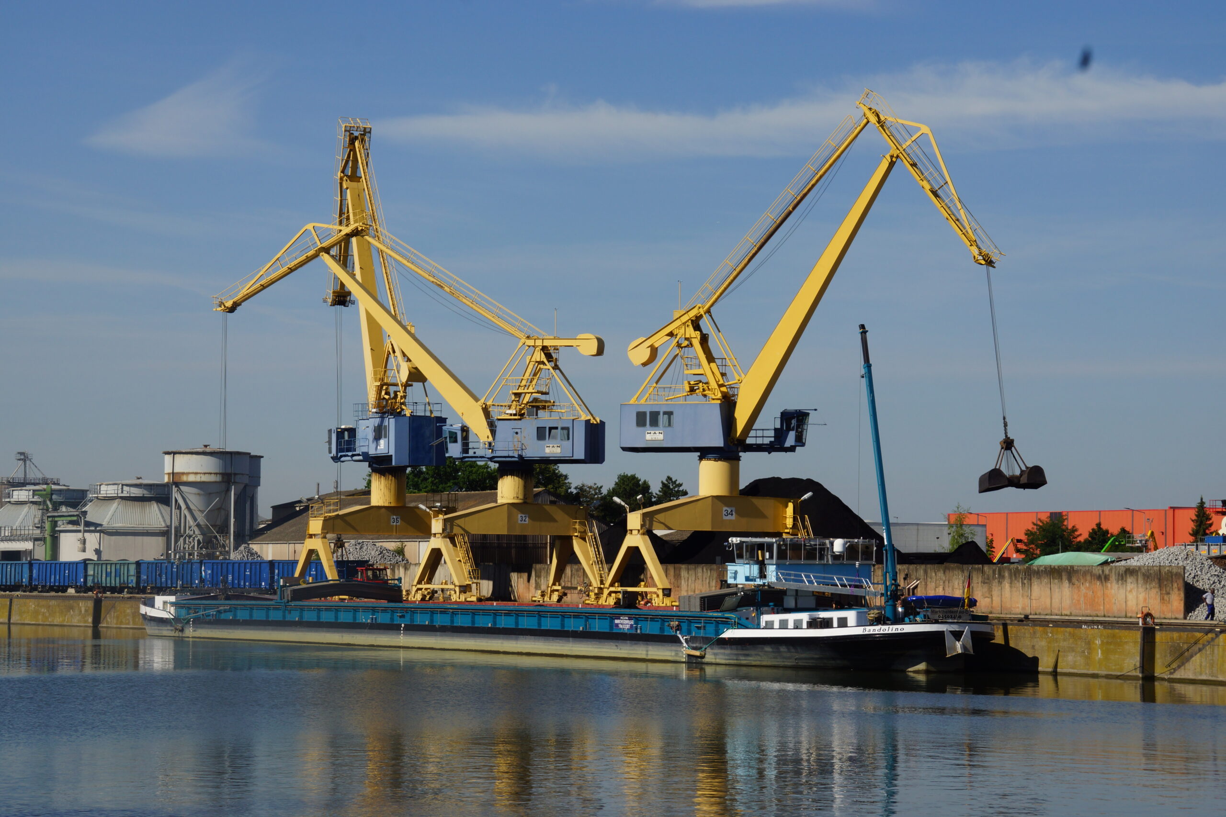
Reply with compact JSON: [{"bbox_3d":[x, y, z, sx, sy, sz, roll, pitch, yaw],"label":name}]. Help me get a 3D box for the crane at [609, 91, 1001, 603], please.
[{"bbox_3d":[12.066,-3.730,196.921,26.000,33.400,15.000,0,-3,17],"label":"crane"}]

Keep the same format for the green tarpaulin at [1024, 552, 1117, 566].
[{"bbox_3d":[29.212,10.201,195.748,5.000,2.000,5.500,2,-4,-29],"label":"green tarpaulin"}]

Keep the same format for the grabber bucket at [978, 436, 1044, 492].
[{"bbox_3d":[25.117,3.525,192.960,3.700,3.300,2.000,-5,-3,-16],"label":"grabber bucket"}]

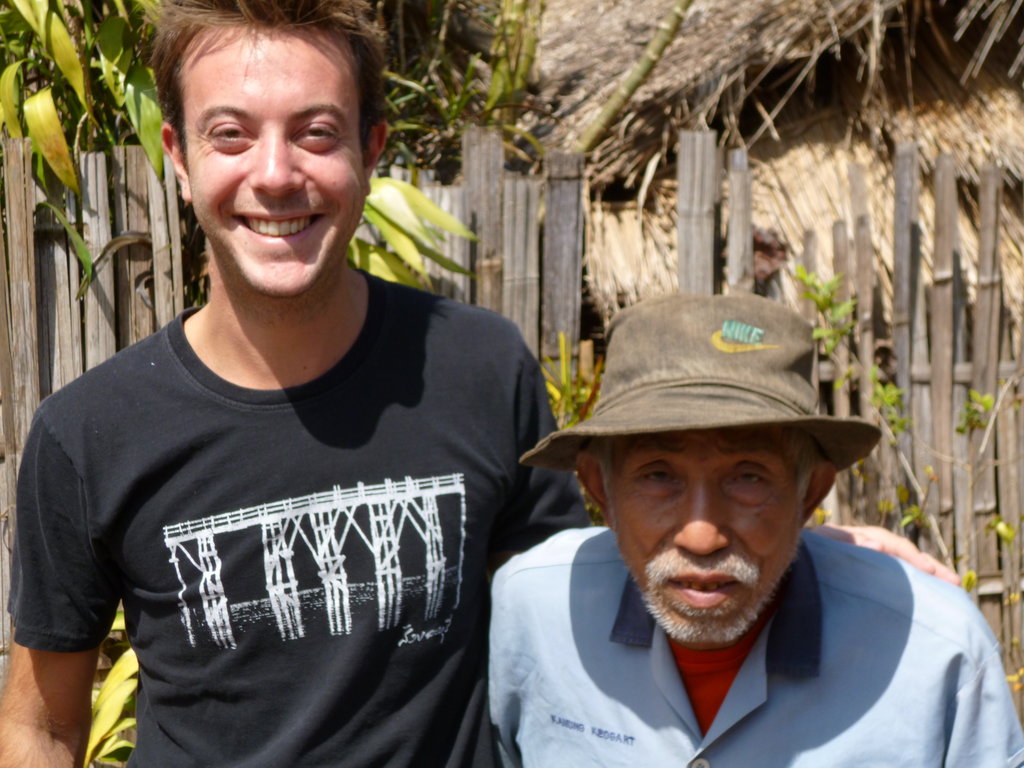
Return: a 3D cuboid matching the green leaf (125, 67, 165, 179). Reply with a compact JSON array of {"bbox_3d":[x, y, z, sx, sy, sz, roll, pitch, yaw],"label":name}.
[{"bbox_3d":[-0.361,-0.260,2.420,0.036,0.115,0.035,-16,6,0],"label":"green leaf"}]

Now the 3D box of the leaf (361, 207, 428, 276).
[{"bbox_3d":[-0.114,-0.139,2.420,0.028,0.105,0.035,-39,0,0],"label":"leaf"}]

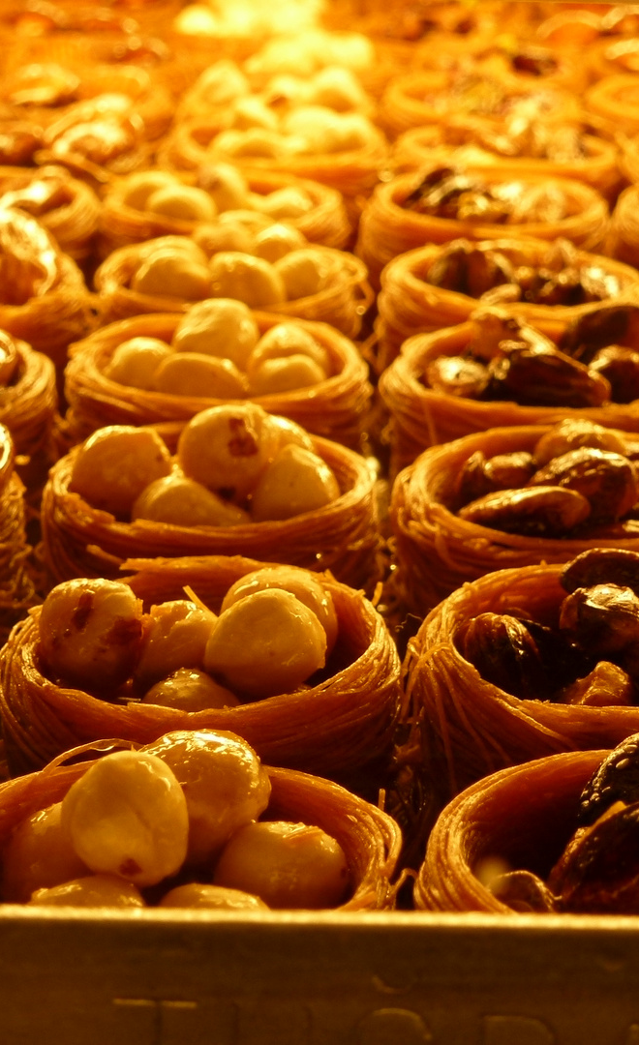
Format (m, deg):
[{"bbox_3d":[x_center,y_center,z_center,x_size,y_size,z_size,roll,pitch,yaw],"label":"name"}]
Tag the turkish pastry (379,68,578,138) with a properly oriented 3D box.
[{"bbox_3d":[0.040,-0.098,0.576,0.049,0.026,0.049,1,22,0],"label":"turkish pastry"}]

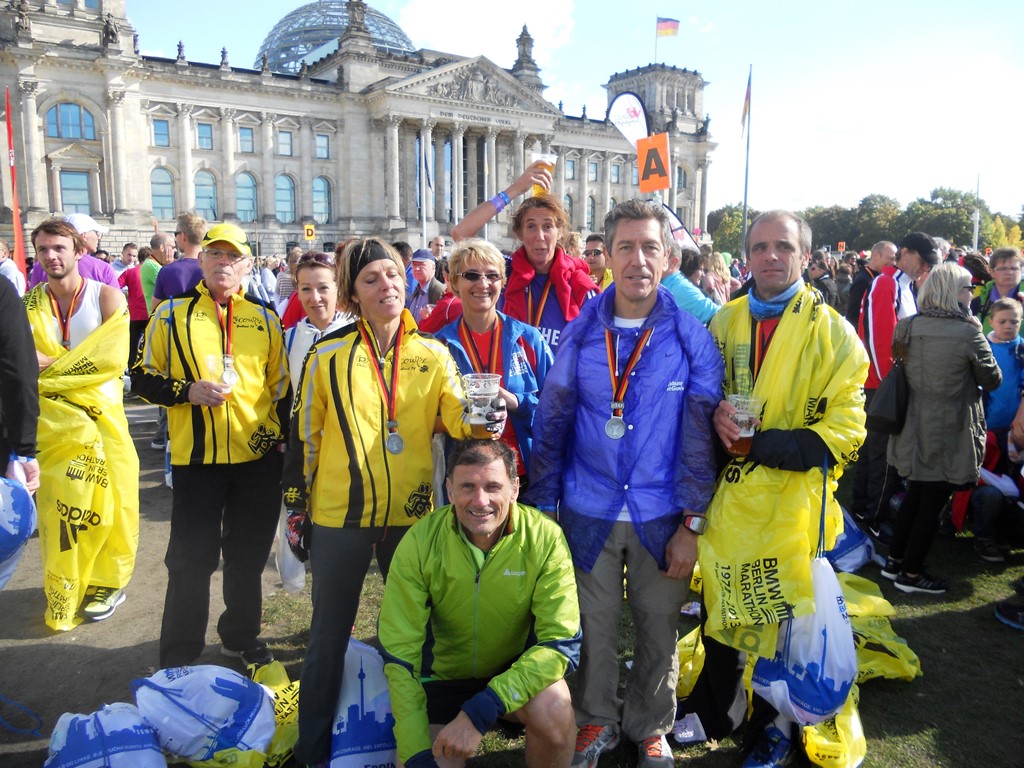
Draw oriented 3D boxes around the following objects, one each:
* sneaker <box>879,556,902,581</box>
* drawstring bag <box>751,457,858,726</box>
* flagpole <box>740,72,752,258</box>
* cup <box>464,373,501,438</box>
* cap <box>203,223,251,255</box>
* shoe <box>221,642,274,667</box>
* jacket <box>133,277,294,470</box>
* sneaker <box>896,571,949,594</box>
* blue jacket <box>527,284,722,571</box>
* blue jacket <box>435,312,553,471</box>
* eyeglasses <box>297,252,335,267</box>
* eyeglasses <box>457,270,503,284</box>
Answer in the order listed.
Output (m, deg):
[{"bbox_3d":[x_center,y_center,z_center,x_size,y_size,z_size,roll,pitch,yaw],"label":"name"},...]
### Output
[{"bbox_3d":[1.948,0.905,3.896,0.265,0.110,0.100,5,10,33],"label":"sneaker"},{"bbox_3d":[0.829,0.600,2.277,0.270,0.770,0.200,-1,8,-8],"label":"drawstring bag"},{"bbox_3d":[31.753,-28.169,108.109,0.500,28.310,0.500,0,8,0],"label":"flagpole"},{"bbox_3d":[-0.071,0.051,1.930,0.092,0.149,0.092,-1,8,0],"label":"cup"},{"bbox_3d":[-1.026,-0.525,2.880,0.175,0.125,0.250,1,12,-27],"label":"cap"},{"bbox_3d":[-1.005,1.028,3.035,0.265,0.105,0.100,6,10,34],"label":"shoe"},{"bbox_3d":[-1.110,-0.042,2.930,0.550,0.650,0.360,-4,9,-23],"label":"jacket"},{"bbox_3d":[1.917,0.925,3.740,0.260,0.095,0.098,1,8,8],"label":"sneaker"},{"bbox_3d":[0.314,0.123,2.331,0.540,0.810,0.350,1,8,6],"label":"blue jacket"},{"bbox_3d":[-0.085,0.051,2.480,0.450,0.550,0.320,-1,8,-6],"label":"blue jacket"},{"bbox_3d":[-0.709,-0.451,2.895,0.145,0.050,0.130,5,-29,-10],"label":"eyeglasses"},{"bbox_3d":[-0.095,-0.323,2.420,0.140,0.042,0.130,-2,8,-12],"label":"eyeglasses"}]

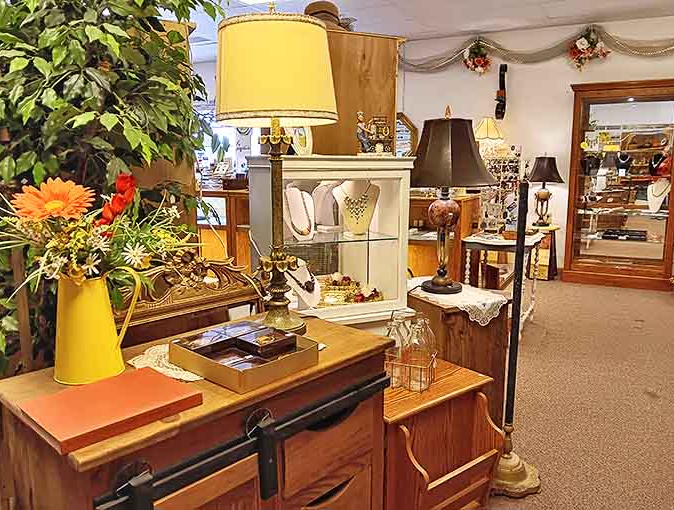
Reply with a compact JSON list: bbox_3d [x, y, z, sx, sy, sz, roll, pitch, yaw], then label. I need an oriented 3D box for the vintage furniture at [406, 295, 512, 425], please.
[{"bbox_3d":[0.412,0.530,2.340,0.370,0.780,0.650,-5,11,-28],"label":"vintage furniture"}]

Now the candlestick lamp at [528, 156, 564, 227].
[{"bbox_3d":[2.310,-0.709,5.649,0.400,0.747,0.400,0,10,0],"label":"candlestick lamp"}]

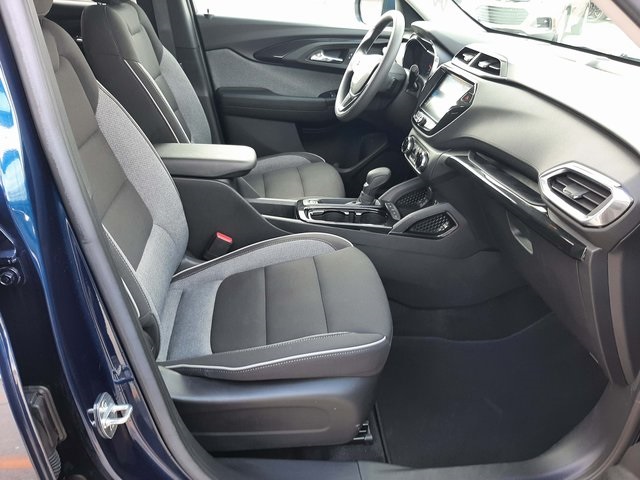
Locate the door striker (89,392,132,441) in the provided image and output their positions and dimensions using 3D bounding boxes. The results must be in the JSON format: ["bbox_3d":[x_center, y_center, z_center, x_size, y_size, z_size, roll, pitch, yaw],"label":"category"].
[{"bbox_3d":[-0.298,0.255,0.693,0.053,0.080,0.044,1,27,-7],"label":"door striker"}]

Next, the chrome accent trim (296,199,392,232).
[{"bbox_3d":[0.065,-0.070,1.375,0.250,0.030,0.175,1,27,-7],"label":"chrome accent trim"}]

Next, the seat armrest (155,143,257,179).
[{"bbox_3d":[-0.306,-0.209,1.266,0.290,0.066,0.135,1,27,-7],"label":"seat armrest"}]

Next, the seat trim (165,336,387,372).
[{"bbox_3d":[-0.083,0.214,0.873,0.405,0.043,0.050,1,27,-7],"label":"seat trim"}]

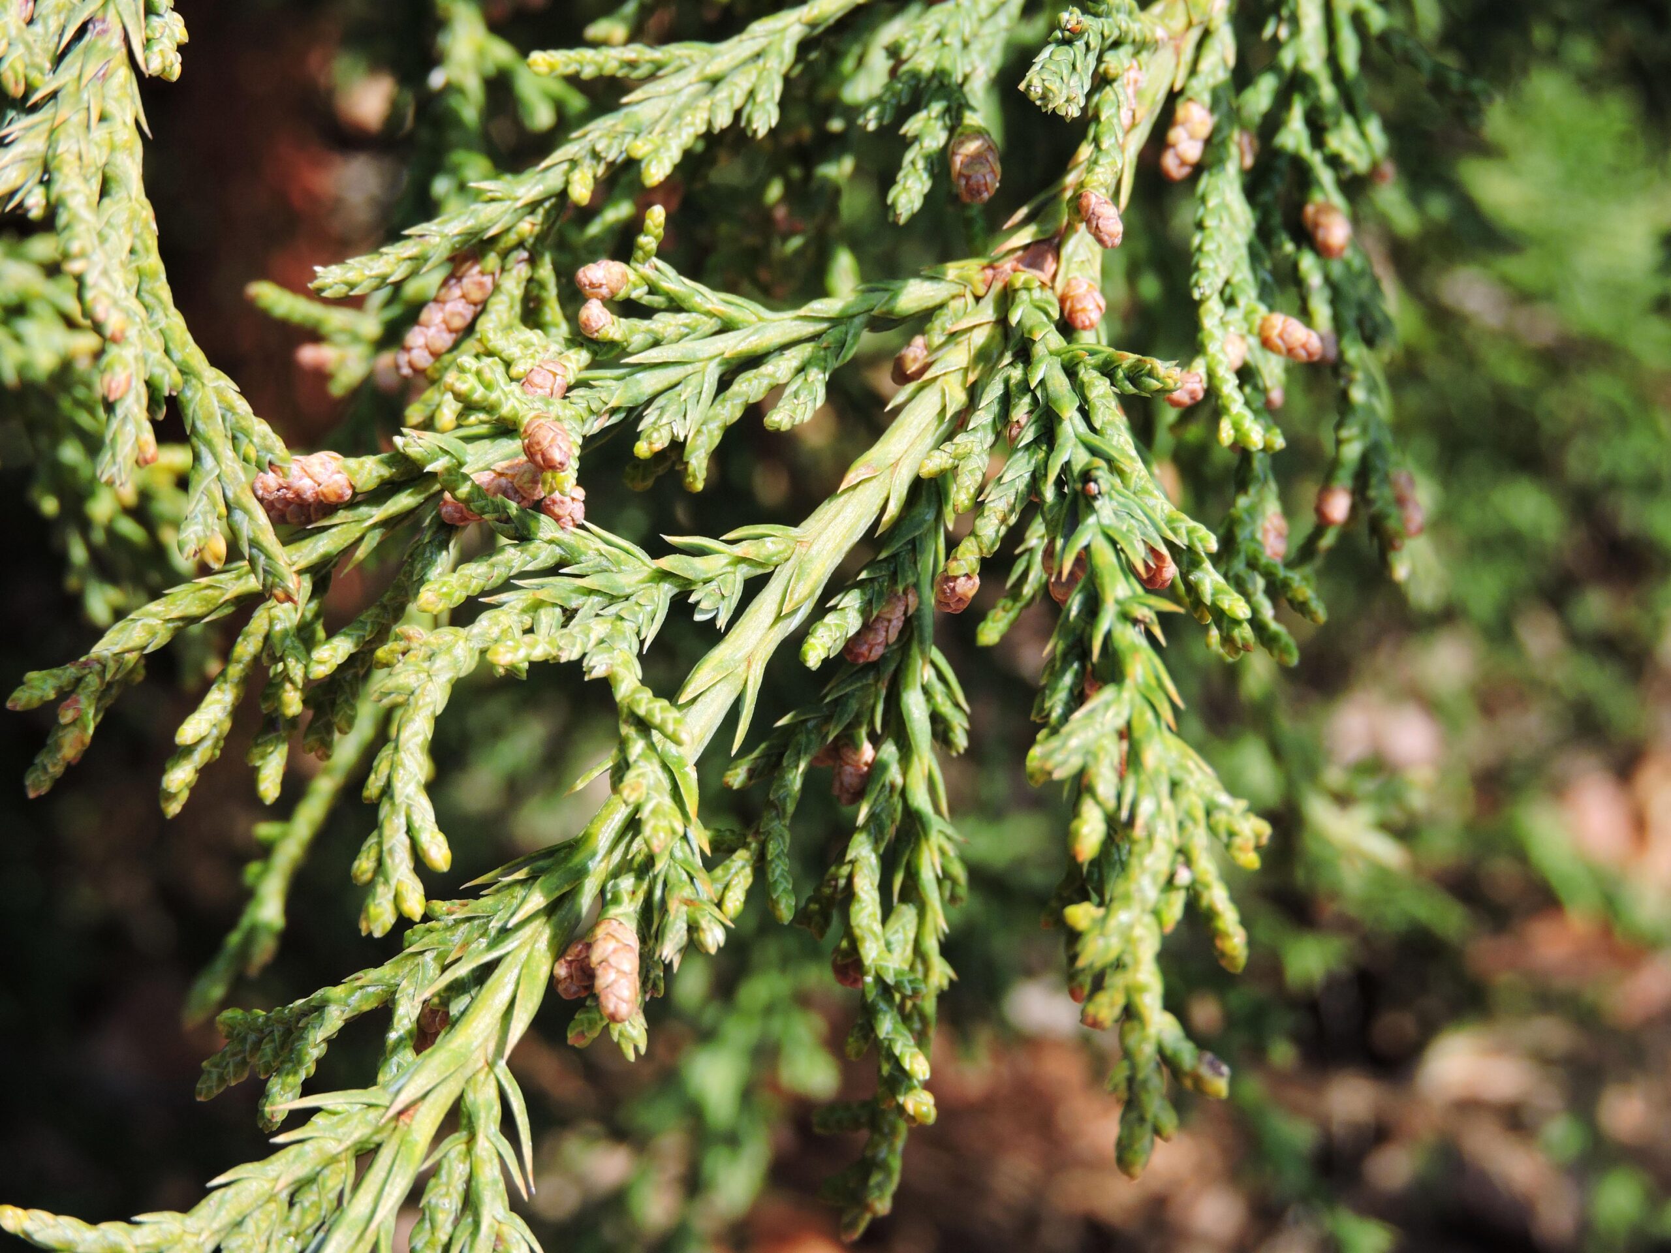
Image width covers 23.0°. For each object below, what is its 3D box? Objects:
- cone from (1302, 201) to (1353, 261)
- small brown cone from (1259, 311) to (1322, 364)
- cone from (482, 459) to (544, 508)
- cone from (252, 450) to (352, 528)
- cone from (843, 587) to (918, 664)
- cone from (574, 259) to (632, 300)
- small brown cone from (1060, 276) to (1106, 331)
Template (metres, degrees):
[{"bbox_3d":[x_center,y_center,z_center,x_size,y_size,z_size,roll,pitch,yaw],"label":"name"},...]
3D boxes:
[{"bbox_3d":[0.043,-0.035,0.360,0.004,0.005,0.004,-26,-18,0],"label":"cone"},{"bbox_3d":[0.038,-0.024,0.345,0.006,0.004,0.004,26,0,14],"label":"small brown cone"},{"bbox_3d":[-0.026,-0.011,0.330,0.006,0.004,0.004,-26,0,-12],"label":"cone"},{"bbox_3d":[-0.043,-0.011,0.330,0.008,0.005,0.005,-7,0,-11],"label":"cone"},{"bbox_3d":[0.004,0.000,0.335,0.004,0.007,0.004,38,6,0],"label":"cone"},{"bbox_3d":[-0.019,-0.028,0.335,0.005,0.003,0.003,-9,0,-24],"label":"cone"},{"bbox_3d":[0.020,-0.026,0.330,0.003,0.004,0.003,-13,-23,0],"label":"small brown cone"}]

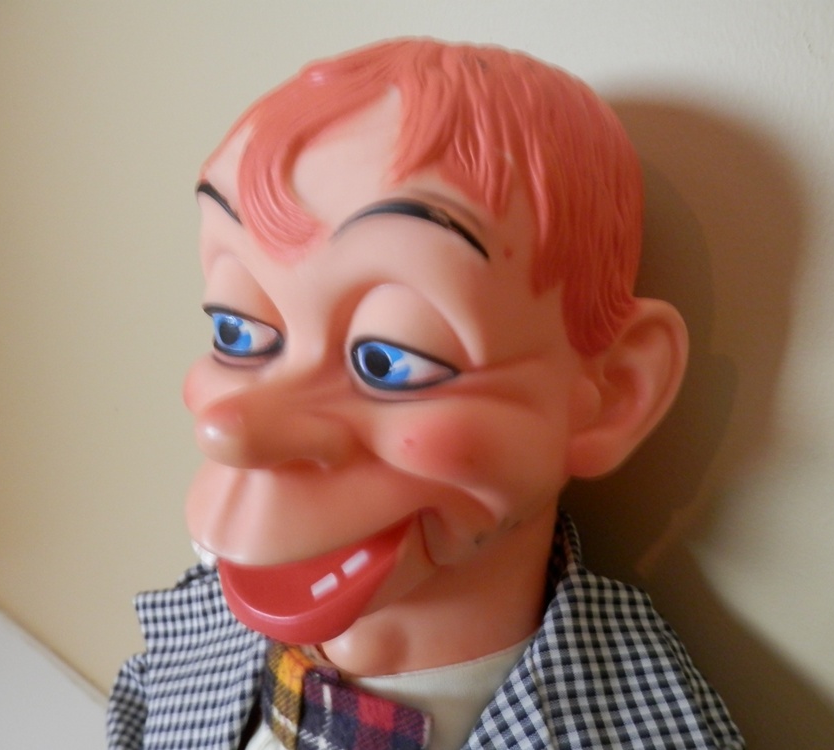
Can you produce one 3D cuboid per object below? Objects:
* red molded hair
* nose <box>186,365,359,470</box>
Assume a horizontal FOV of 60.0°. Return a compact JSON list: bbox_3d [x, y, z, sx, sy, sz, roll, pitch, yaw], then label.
[{"bbox_3d":[0.018,-0.048,0.250,0.116,0.106,0.147,17,19,32],"label":"red molded hair"},{"bbox_3d":[-0.037,0.010,0.191,0.034,0.029,0.038,17,19,32],"label":"nose"}]

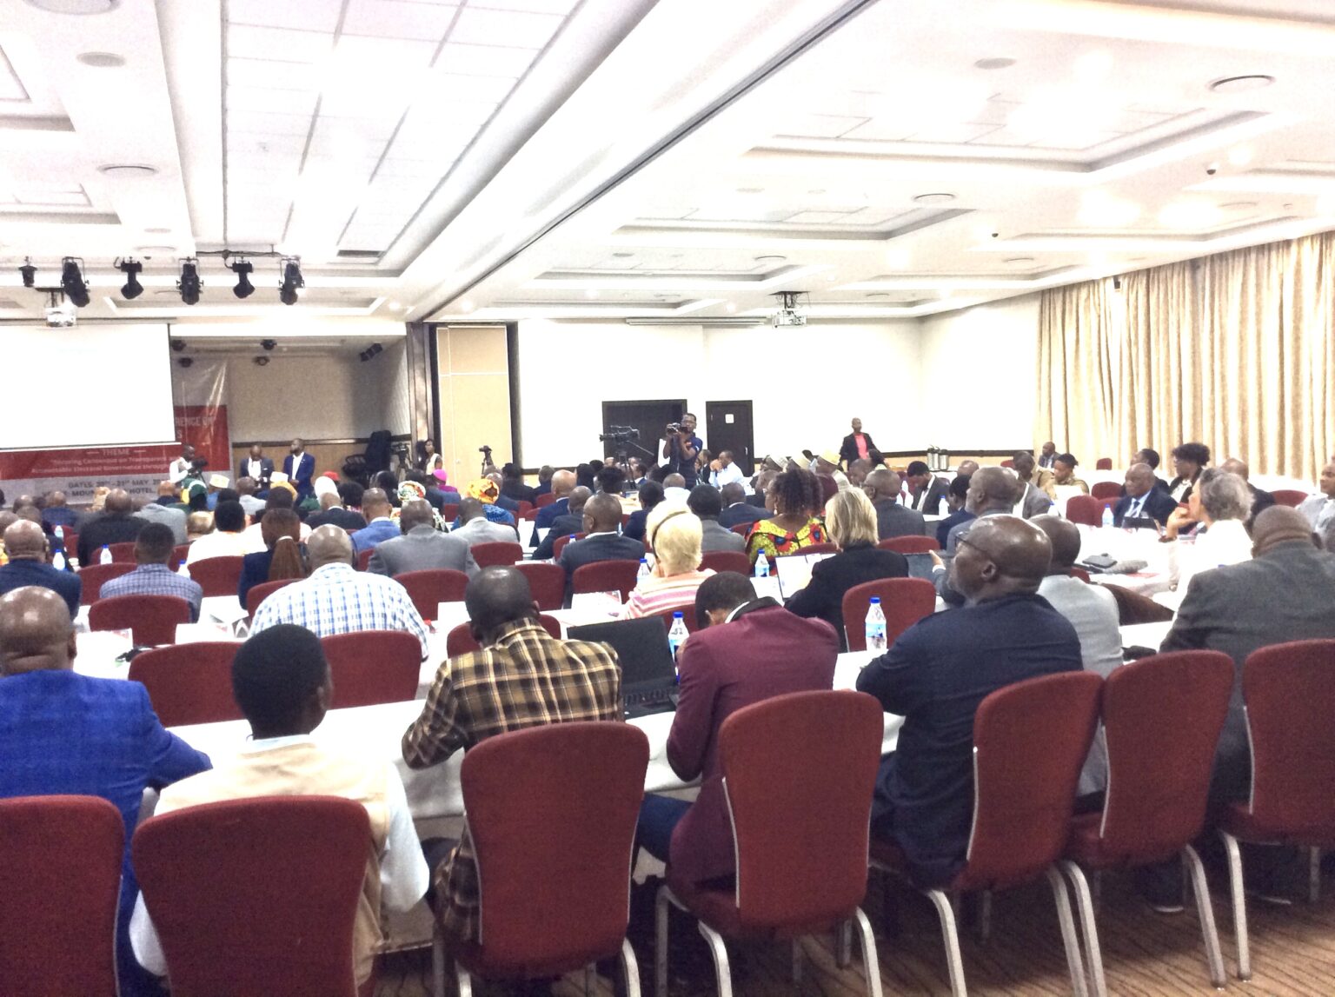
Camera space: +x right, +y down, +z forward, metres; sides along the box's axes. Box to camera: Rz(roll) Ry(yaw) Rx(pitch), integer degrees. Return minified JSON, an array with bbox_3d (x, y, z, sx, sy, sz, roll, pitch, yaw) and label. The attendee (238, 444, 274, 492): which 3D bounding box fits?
[{"bbox_3d":[-5.904,0.073,17.831,0.520,1.720,0.340,-3,3,-20],"label":"attendee"}]

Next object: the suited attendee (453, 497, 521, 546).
[{"bbox_3d":[-1.289,0.584,8.599,0.530,1.200,0.800,-3,3,-26],"label":"suited attendee"}]

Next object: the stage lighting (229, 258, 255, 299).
[{"bbox_3d":[-5.042,-2.607,14.600,0.300,0.480,0.300,-3,3,-20],"label":"stage lighting"}]

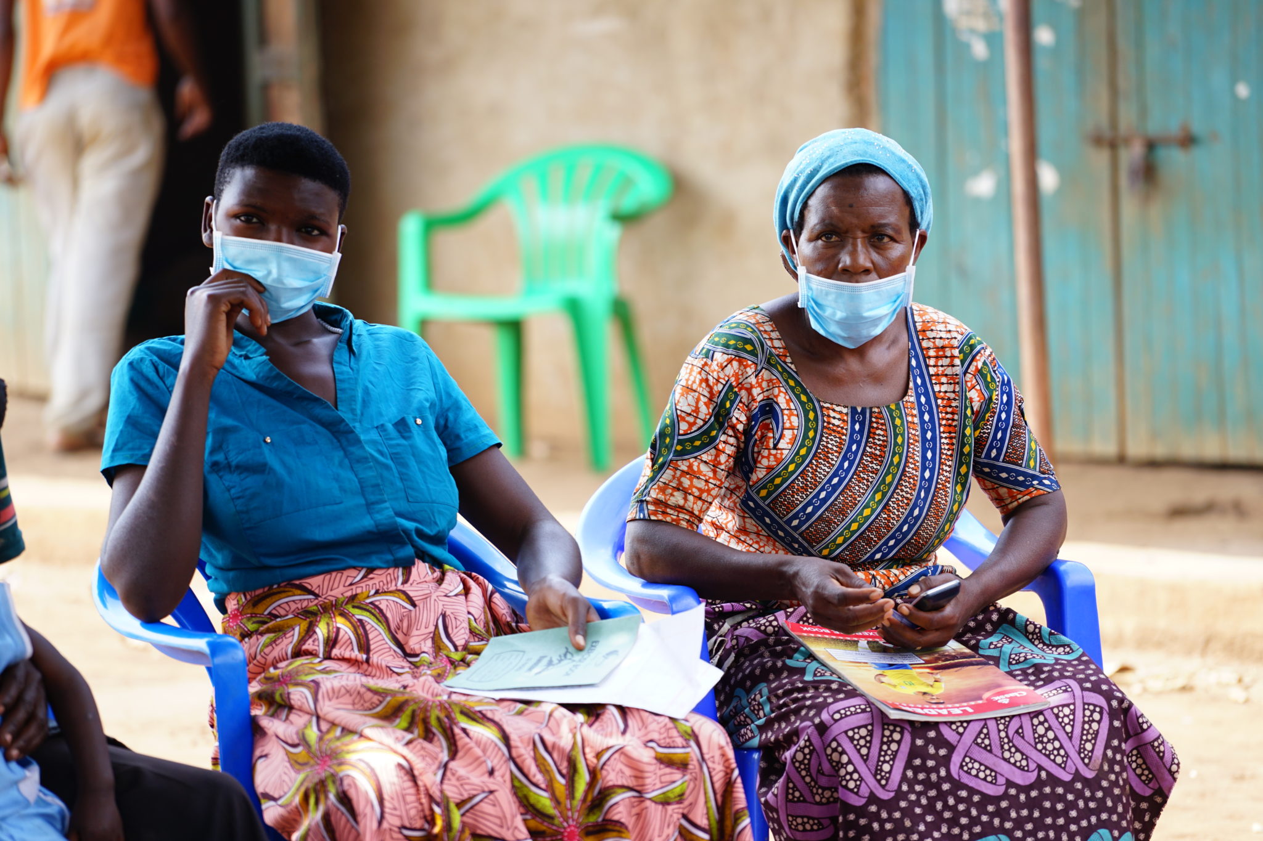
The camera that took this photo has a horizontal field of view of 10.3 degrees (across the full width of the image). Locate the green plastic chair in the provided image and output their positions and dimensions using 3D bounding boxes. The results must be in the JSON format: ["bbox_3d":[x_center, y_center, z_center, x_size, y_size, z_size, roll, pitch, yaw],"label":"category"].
[{"bbox_3d":[-0.220,-0.285,17.300,0.580,0.780,0.570,0,3,24],"label":"green plastic chair"}]

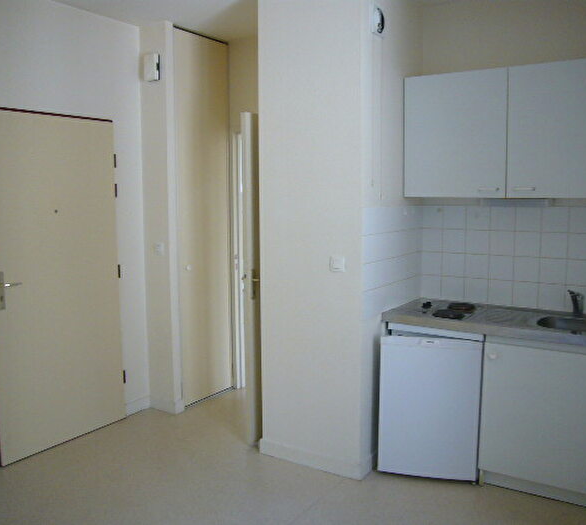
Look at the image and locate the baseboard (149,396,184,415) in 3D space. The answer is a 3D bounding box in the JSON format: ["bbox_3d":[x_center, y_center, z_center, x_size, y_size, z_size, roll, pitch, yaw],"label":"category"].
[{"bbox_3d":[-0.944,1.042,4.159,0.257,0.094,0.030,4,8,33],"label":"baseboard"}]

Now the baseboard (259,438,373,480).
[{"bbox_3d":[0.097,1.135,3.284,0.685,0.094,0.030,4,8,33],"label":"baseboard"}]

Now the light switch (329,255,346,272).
[{"bbox_3d":[0.235,0.009,3.044,0.080,0.080,0.014,4,8,33],"label":"light switch"}]

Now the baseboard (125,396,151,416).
[{"bbox_3d":[-1.123,1.046,4.114,0.020,0.094,0.250,4,8,33],"label":"baseboard"}]

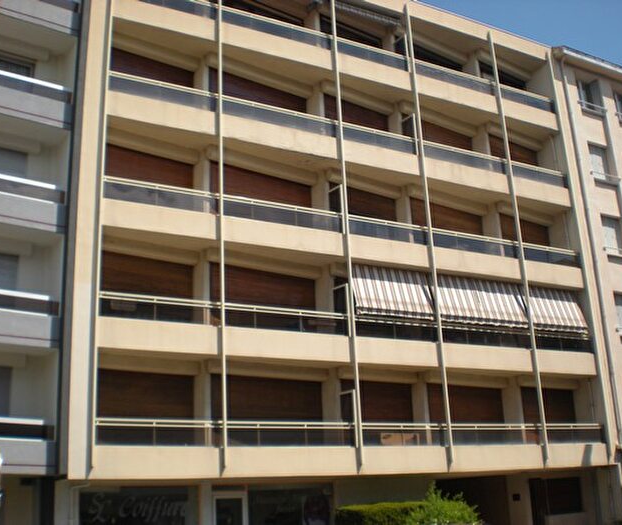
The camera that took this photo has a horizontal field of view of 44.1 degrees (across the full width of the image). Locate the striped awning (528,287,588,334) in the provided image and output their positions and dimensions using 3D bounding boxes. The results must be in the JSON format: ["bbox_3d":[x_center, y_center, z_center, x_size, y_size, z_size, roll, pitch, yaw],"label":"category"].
[{"bbox_3d":[7.538,1.455,23.827,2.310,1.440,0.430,7,-20,-28],"label":"striped awning"}]

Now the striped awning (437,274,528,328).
[{"bbox_3d":[4.898,1.140,22.393,3.370,1.460,0.430,7,-20,-28],"label":"striped awning"}]

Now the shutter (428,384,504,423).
[{"bbox_3d":[4.389,4.593,21.842,3.140,2.130,0.090,7,-20,-28],"label":"shutter"}]

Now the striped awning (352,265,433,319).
[{"bbox_3d":[2.136,0.800,20.896,2.590,1.460,0.430,7,-20,-28],"label":"striped awning"}]

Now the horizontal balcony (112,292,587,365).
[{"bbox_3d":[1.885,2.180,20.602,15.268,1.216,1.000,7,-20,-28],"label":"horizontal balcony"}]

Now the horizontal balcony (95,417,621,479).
[{"bbox_3d":[2.007,4.803,19.783,15.268,1.216,1.000,7,-20,-28],"label":"horizontal balcony"}]

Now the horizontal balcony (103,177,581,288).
[{"bbox_3d":[1.764,-0.442,21.420,15.268,1.216,1.000,7,-20,-28],"label":"horizontal balcony"}]

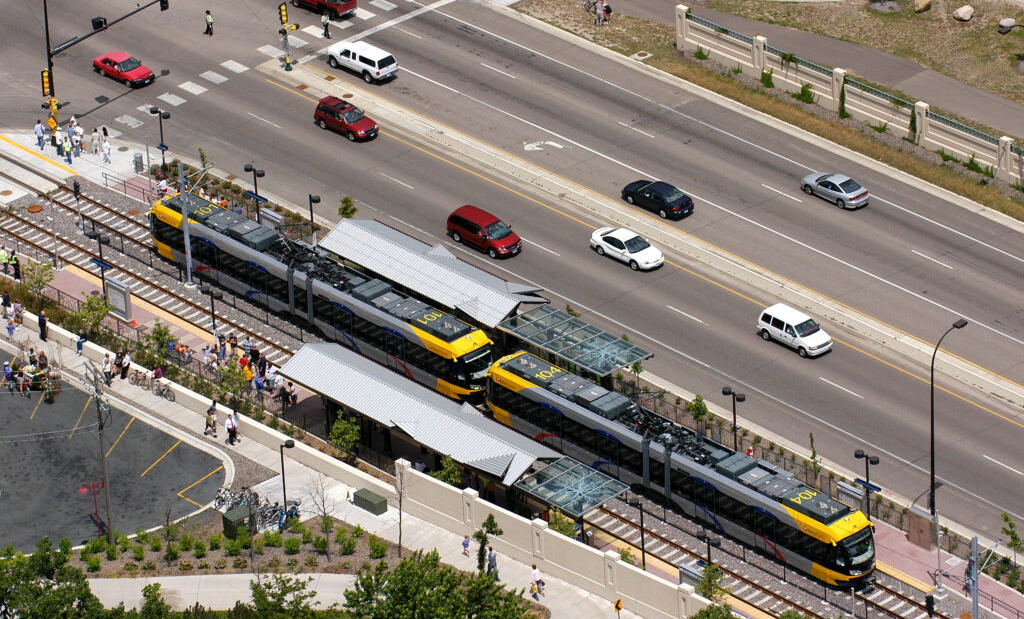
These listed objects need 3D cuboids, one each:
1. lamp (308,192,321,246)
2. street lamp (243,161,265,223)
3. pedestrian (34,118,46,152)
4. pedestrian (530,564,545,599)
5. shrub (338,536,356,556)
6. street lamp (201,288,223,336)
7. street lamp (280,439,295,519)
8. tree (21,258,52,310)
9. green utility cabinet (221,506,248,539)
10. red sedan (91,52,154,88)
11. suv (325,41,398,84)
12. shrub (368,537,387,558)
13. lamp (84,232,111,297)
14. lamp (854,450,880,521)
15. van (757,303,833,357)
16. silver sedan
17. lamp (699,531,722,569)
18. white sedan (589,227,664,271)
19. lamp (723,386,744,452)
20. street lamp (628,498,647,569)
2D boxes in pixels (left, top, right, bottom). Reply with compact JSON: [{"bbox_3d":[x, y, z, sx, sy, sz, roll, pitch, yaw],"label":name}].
[{"bbox_3d":[-11.157,-4.329,303.407,0.500,4.800,0.900,-26,36,-36],"label":"lamp"},{"bbox_3d":[-14.703,-5.879,306.627,0.500,4.800,1.500,-26,36,-36],"label":"street lamp"},{"bbox_3d":[-28.288,-10.409,318.862,0.550,1.800,0.500,5,29,13],"label":"pedestrian"},{"bbox_3d":[1.347,14.353,282.736,0.600,1.730,0.700,-27,37,-36],"label":"pedestrian"},{"bbox_3d":[-8.509,12.140,273.449,0.850,0.680,0.850,-2,27,1],"label":"shrub"},{"bbox_3d":[-16.231,1.077,290.620,0.480,4.400,1.600,-25,35,-35],"label":"street lamp"},{"bbox_3d":[-11.569,8.872,275.975,0.850,4.450,0.450,-25,35,-35],"label":"street lamp"},{"bbox_3d":[-27.835,-1.420,311.446,1.900,3.400,1.900,-2,30,1],"label":"tree"},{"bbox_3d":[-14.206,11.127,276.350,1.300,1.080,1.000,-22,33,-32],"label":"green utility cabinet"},{"bbox_3d":[-24.678,-15.333,337.741,4.200,1.380,1.660,24,39,38],"label":"red sedan"},{"bbox_3d":[-9.214,-15.398,326.863,1.780,1.770,5.080,-25,36,-36],"label":"suv"},{"bbox_3d":[-6.986,12.414,276.058,0.950,1.050,0.950,-3,28,0],"label":"shrub"},{"bbox_3d":[-22.860,-2.008,297.199,0.480,4.400,1.750,-25,35,-35],"label":"lamp"},{"bbox_3d":[18.183,9.422,271.195,0.480,4.400,1.750,-25,35,-35],"label":"lamp"},{"bbox_3d":[16.209,1.202,304.636,1.830,1.690,4.550,-27,37,-36],"label":"van"},{"bbox_3d":[19.439,-7.351,319.771,1.730,1.350,4.600,-27,37,-36],"label":"silver sedan"},{"bbox_3d":[9.891,13.351,264.473,0.480,4.400,1.700,-25,35,-35],"label":"lamp"},{"bbox_3d":[6.797,-3.721,314.436,1.850,1.410,5.000,-27,37,-36],"label":"white sedan"},{"bbox_3d":[12.268,6.618,292.387,0.550,4.700,1.500,-27,37,-36],"label":"lamp"},{"bbox_3d":[6.445,11.895,271.591,0.500,4.800,0.900,-26,36,-36],"label":"street lamp"}]

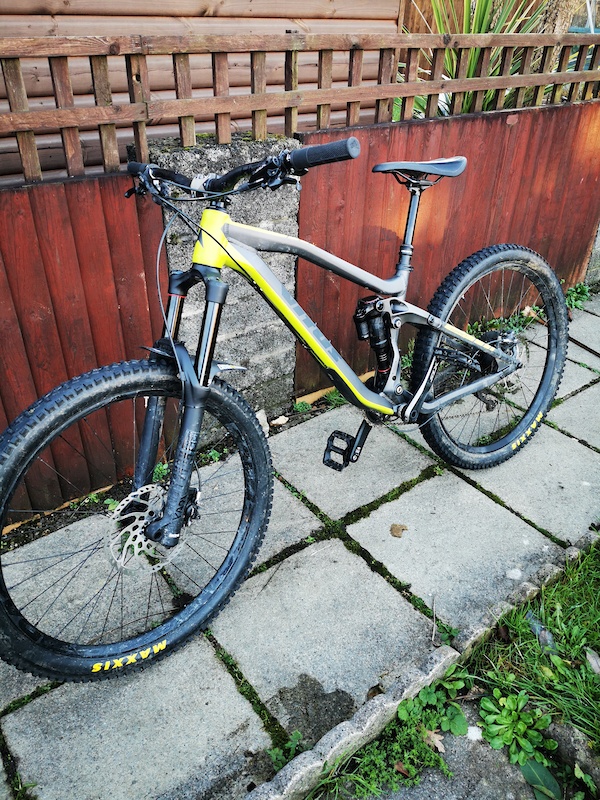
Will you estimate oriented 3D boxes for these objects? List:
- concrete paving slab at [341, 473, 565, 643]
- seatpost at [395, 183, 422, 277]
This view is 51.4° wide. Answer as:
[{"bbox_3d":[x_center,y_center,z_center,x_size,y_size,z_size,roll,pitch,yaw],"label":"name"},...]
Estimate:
[{"bbox_3d":[0.443,0.419,1.794,0.452,0.045,0.448,-22,40,-31],"label":"concrete paving slab"},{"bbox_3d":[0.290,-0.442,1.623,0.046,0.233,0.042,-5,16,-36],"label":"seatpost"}]

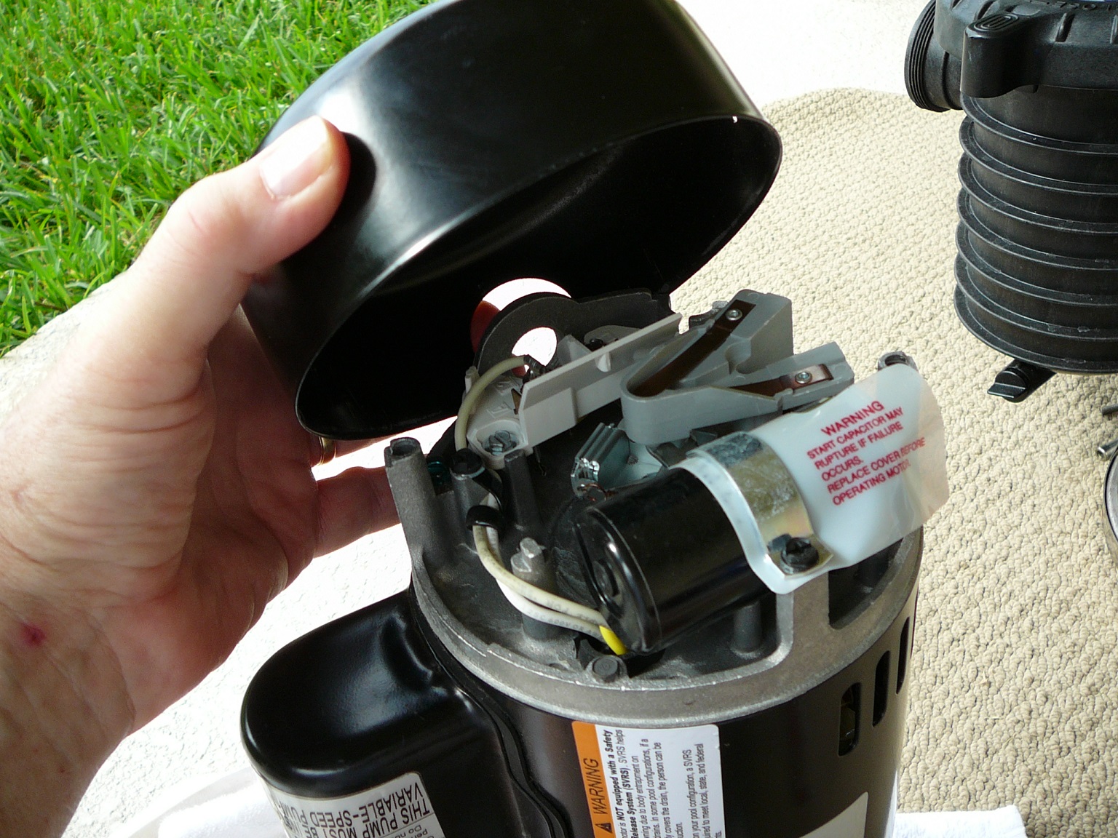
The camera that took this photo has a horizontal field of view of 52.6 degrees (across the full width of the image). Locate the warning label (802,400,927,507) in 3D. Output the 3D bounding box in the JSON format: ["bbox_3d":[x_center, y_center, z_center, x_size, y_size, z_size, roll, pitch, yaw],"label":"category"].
[{"bbox_3d":[0.075,0.008,0.277,0.030,0.003,0.019,-24,76,-16],"label":"warning label"}]

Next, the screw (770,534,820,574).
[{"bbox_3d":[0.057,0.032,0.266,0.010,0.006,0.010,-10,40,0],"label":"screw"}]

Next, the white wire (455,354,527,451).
[{"bbox_3d":[-0.020,-0.006,0.316,0.010,0.013,0.036,15,46,27],"label":"white wire"}]

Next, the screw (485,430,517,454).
[{"bbox_3d":[-0.016,0.006,0.303,0.008,0.005,0.008,-10,40,0],"label":"screw"}]

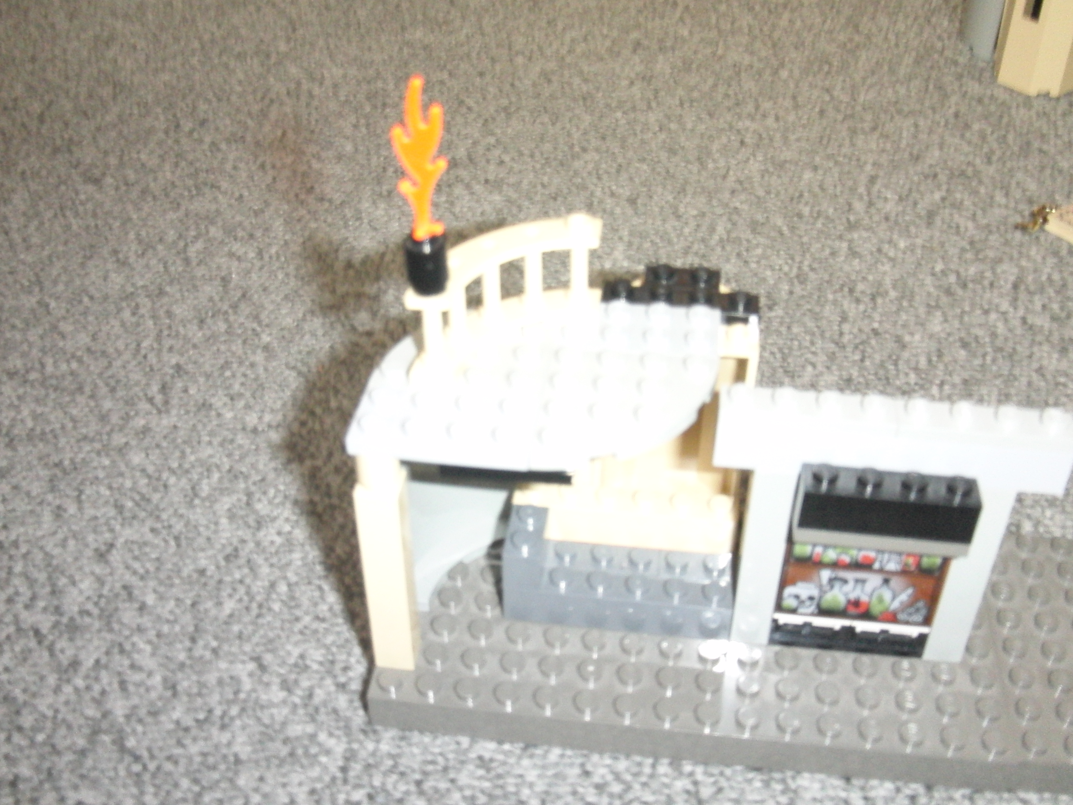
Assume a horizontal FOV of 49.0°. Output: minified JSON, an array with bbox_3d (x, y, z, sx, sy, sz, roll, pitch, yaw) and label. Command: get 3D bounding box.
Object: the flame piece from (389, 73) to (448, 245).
[{"bbox_3d":[-0.019,-0.040,0.194,0.009,0.030,0.004,5,38,5],"label":"flame piece"}]

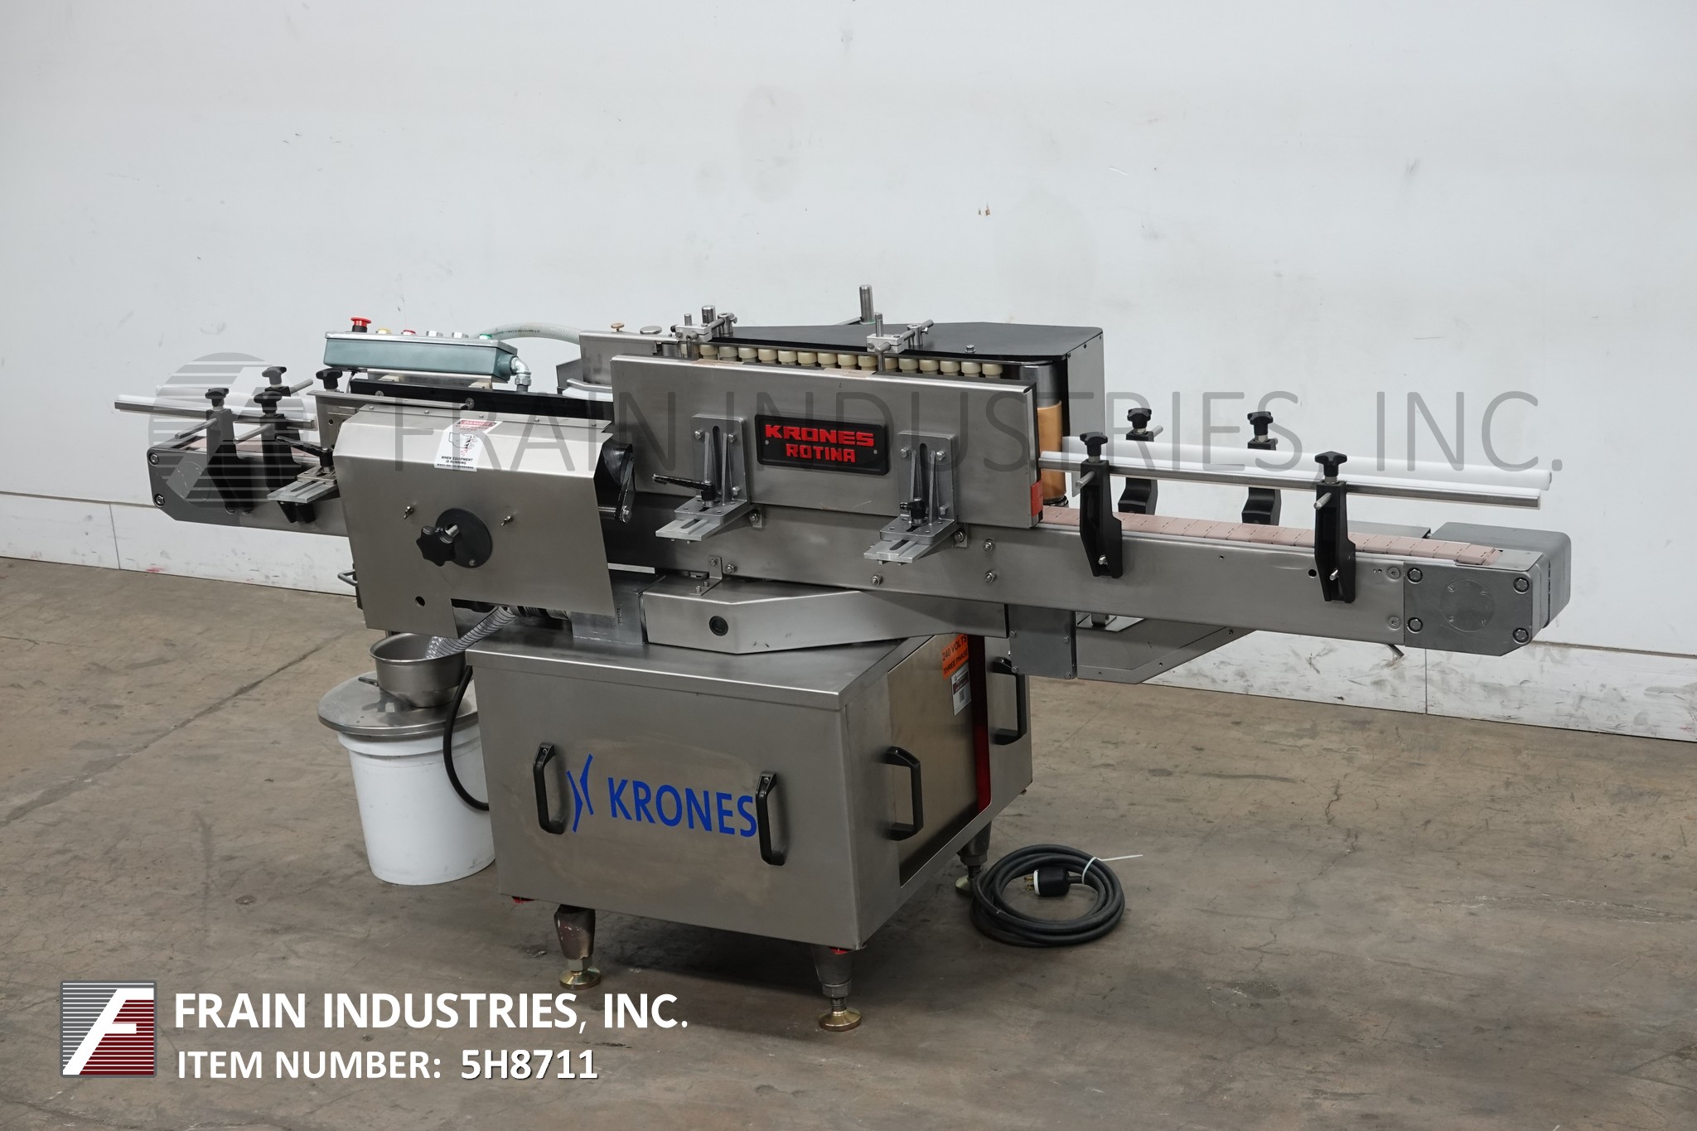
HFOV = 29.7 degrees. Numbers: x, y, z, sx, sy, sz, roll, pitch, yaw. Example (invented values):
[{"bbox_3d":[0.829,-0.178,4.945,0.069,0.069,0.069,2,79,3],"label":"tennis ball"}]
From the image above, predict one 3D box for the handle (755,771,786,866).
[{"bbox_3d":[-0.140,0.441,5.472,0.023,0.172,0.047,6,21,26],"label":"handle"}]

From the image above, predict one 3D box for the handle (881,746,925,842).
[{"bbox_3d":[0.099,0.397,5.560,0.050,0.172,0.023,6,21,26],"label":"handle"}]

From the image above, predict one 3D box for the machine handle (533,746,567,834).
[{"bbox_3d":[-0.533,0.403,5.662,0.023,0.172,0.047,6,21,26],"label":"machine handle"}]

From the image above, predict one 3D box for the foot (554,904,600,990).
[{"bbox_3d":[-0.501,0.692,5.885,0.078,0.160,0.078,-3,19,1],"label":"foot"}]

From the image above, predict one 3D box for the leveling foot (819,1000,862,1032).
[{"bbox_3d":[-0.016,0.789,5.680,0.078,0.047,0.078,-3,19,1],"label":"leveling foot"}]

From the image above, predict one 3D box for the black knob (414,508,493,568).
[{"bbox_3d":[-0.705,-0.032,5.680,0.118,0.114,0.080,6,28,26],"label":"black knob"}]

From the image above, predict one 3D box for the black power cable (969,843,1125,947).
[{"bbox_3d":[0.376,0.625,6.061,0.300,0.060,0.330,-4,19,0],"label":"black power cable"}]

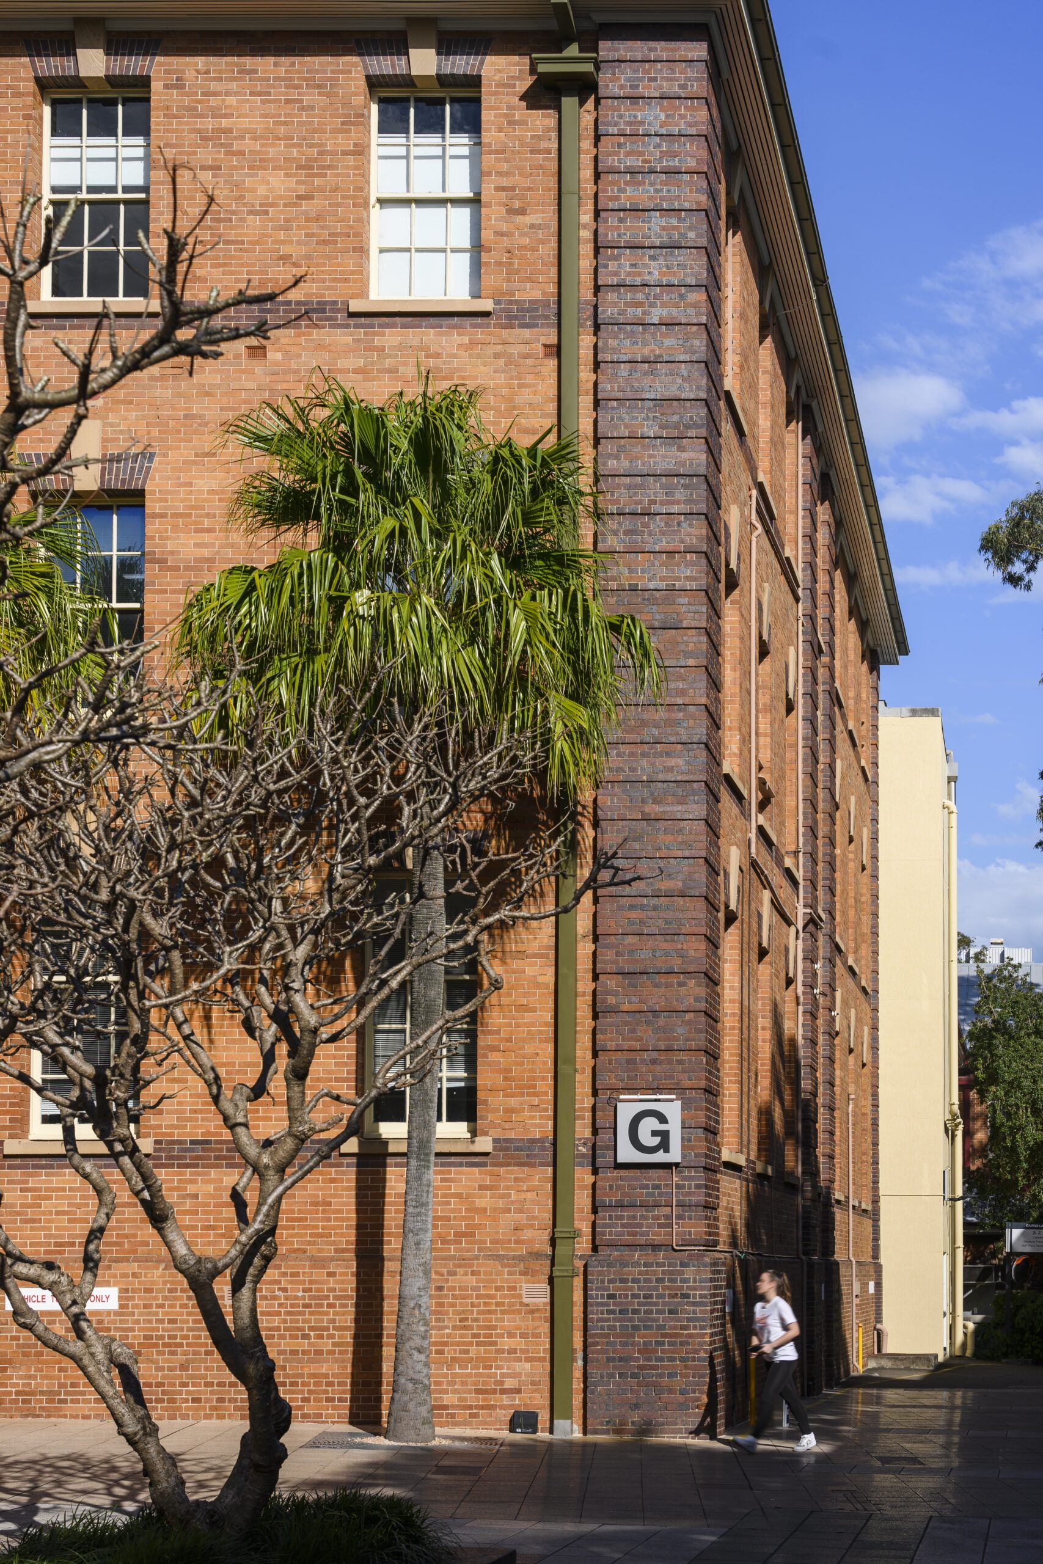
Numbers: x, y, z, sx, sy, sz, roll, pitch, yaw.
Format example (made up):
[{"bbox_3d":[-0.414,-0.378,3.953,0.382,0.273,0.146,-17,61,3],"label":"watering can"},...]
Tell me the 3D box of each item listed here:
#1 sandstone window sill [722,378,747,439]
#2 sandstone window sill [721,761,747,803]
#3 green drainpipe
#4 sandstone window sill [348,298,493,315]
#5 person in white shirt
[{"bbox_3d":[2.420,-4.193,24.600,0.220,0.150,1.400,-1,-3,13],"label":"sandstone window sill"},{"bbox_3d":[2.388,-0.014,24.300,0.220,0.150,1.400,-1,-3,13],"label":"sandstone window sill"},{"bbox_3d":[0.441,-0.595,21.800,0.640,14.100,0.360,0,-3,0],"label":"green drainpipe"},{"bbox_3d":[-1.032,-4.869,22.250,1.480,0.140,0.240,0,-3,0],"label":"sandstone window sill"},{"bbox_3d":[2.356,5.381,20.200,0.700,1.670,0.480,1,-3,-15],"label":"person in white shirt"}]

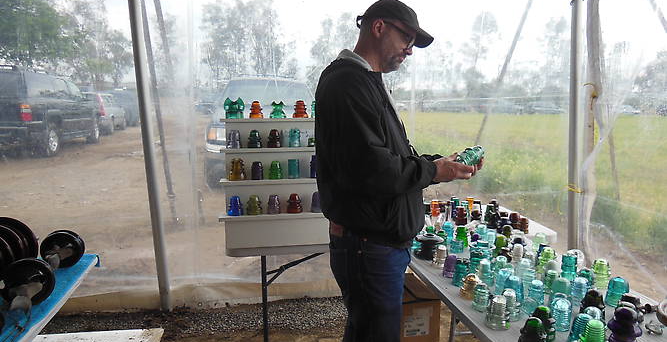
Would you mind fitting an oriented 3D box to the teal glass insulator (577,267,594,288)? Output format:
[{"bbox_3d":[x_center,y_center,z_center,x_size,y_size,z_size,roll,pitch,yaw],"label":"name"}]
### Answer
[{"bbox_3d":[1.020,0.434,1.935,0.070,0.092,0.070,0,7,0],"label":"teal glass insulator"}]

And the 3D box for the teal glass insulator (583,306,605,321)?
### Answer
[{"bbox_3d":[0.842,0.483,1.555,0.072,0.092,0.072,0,7,0],"label":"teal glass insulator"}]

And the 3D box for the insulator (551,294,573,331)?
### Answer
[{"bbox_3d":[0.760,0.475,1.599,0.064,0.099,0.064,0,8,0],"label":"insulator"}]

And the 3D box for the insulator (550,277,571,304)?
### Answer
[{"bbox_3d":[0.852,0.449,1.800,0.073,0.098,0.073,0,7,0],"label":"insulator"}]

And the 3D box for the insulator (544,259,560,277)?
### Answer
[{"bbox_3d":[0.909,0.421,1.990,0.068,0.095,0.068,0,8,0],"label":"insulator"}]

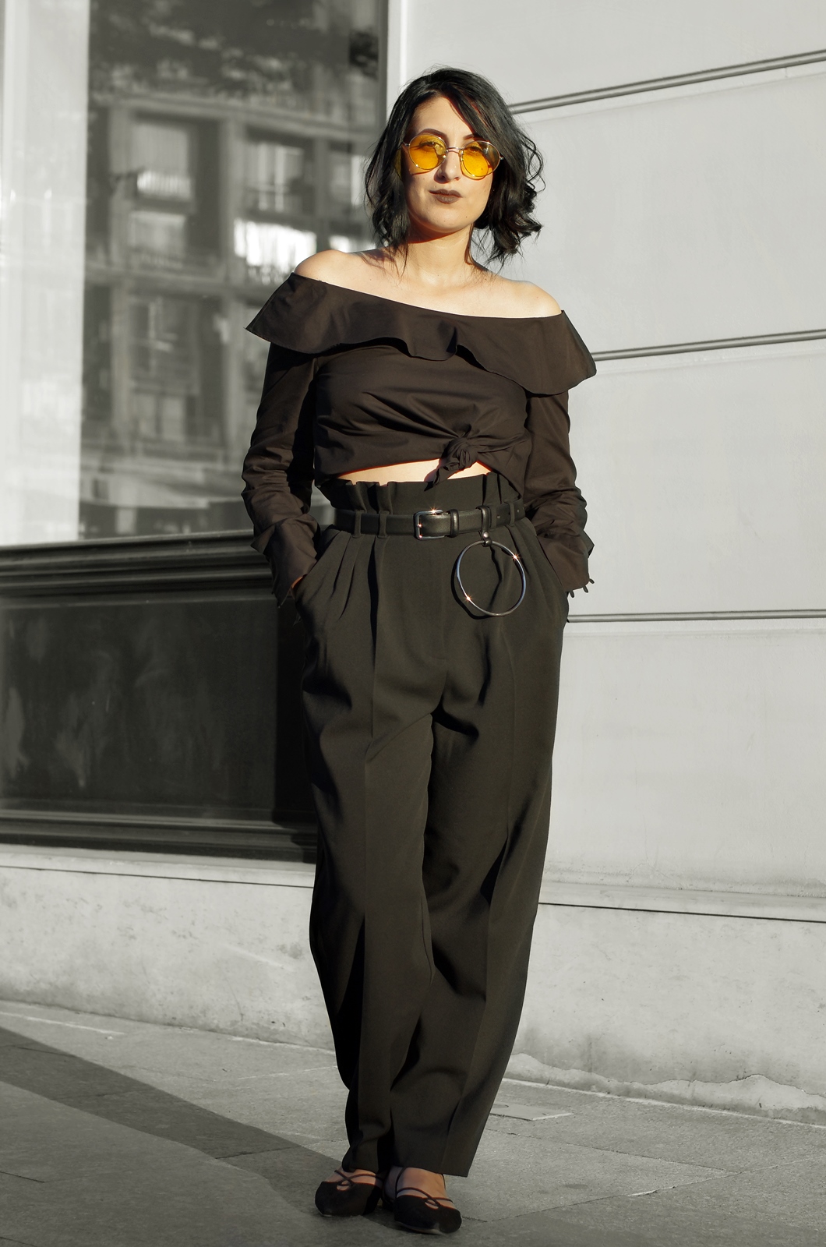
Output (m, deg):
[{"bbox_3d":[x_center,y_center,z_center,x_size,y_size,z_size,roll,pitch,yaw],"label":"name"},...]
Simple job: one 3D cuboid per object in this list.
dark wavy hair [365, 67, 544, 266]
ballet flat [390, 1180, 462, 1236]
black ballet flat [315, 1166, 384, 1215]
[{"bbox_3d":[0.059,-0.645,3.673,0.245,0.265,0.230,5,-2,0],"label":"dark wavy hair"},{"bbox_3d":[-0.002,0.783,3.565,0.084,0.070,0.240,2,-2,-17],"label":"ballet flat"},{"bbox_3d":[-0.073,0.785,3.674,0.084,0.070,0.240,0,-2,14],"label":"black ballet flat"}]

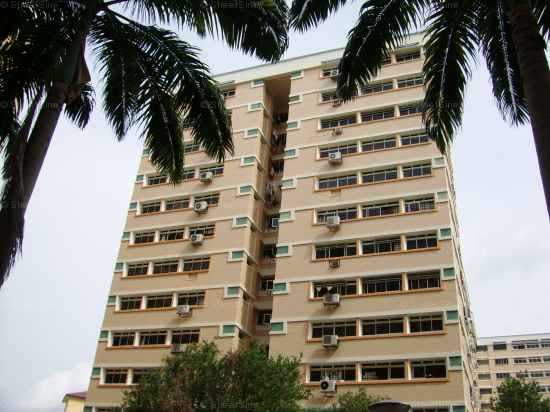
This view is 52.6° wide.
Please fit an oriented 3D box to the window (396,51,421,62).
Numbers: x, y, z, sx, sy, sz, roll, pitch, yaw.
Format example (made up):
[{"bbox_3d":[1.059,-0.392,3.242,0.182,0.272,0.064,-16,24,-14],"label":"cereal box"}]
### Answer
[{"bbox_3d":[10.497,-11.650,43.927,1.870,1.130,0.150,-8,-32,21],"label":"window"}]

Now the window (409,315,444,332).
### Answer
[{"bbox_3d":[9.033,7.080,33.185,1.940,1.130,0.150,-8,-32,21],"label":"window"}]

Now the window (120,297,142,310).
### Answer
[{"bbox_3d":[-11.167,7.587,43.258,1.850,1.060,0.150,-7,-31,20],"label":"window"}]

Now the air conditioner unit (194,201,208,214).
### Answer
[{"bbox_3d":[-5.806,-0.010,43.615,0.920,0.650,0.350,-8,-33,20],"label":"air conditioner unit"}]

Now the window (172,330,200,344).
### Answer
[{"bbox_3d":[-6.345,9.315,39.195,2.280,1.130,0.150,-8,-32,21],"label":"window"}]

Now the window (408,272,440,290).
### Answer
[{"bbox_3d":[9.315,4.730,34.698,1.950,0.980,0.120,-7,-33,20],"label":"window"}]

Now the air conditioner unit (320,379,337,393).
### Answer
[{"bbox_3d":[3.147,10.712,32.988,0.850,0.670,0.330,-7,-33,20],"label":"air conditioner unit"}]

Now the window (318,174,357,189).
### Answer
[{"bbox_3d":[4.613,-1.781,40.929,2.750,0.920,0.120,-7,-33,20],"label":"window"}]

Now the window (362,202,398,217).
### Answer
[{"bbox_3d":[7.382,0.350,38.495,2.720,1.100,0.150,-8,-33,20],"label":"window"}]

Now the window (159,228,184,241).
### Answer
[{"bbox_3d":[-7.841,2.292,42.395,2.200,1.030,0.140,-7,-33,20],"label":"window"}]

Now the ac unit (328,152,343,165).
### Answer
[{"bbox_3d":[4.503,-3.556,41.192,0.870,0.660,0.330,-7,-33,20],"label":"ac unit"}]

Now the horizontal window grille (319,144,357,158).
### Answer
[{"bbox_3d":[4.685,-3.931,40.804,2.820,1.180,0.100,-7,-33,20],"label":"horizontal window grille"}]

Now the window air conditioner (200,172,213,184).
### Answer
[{"bbox_3d":[-5.594,-2.345,45.072,0.870,0.640,0.340,-8,-32,21],"label":"window air conditioner"}]

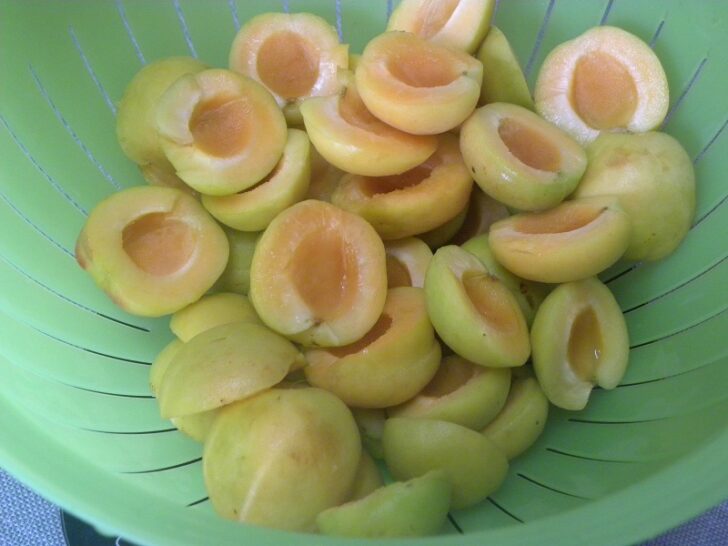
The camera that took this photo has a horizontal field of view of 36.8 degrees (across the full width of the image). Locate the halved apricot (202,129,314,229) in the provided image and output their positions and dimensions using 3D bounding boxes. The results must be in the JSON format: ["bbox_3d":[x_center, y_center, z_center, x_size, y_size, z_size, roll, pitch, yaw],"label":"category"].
[{"bbox_3d":[-0.037,-0.031,0.378,0.043,0.023,0.043,-22,44,1],"label":"halved apricot"}]

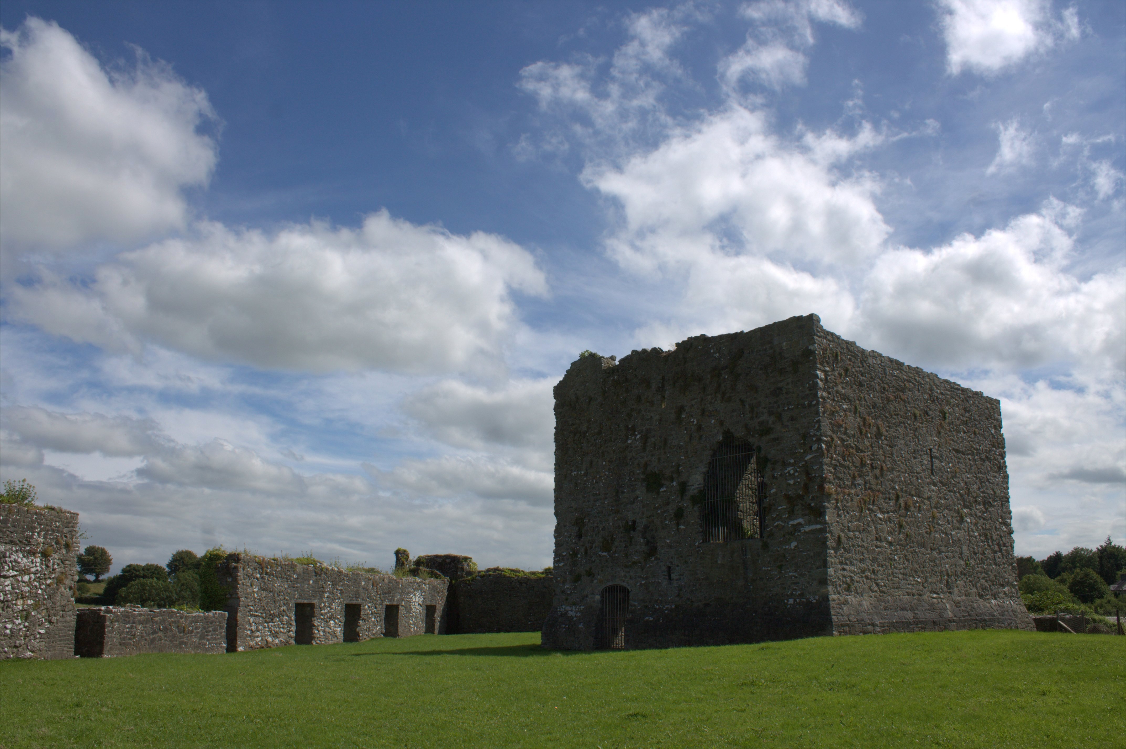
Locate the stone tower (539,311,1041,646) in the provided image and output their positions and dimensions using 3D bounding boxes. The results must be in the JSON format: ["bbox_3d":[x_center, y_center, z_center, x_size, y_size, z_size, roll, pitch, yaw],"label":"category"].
[{"bbox_3d":[8.650,5.589,34.587,14.500,10.114,12.150,14,-20,-41],"label":"stone tower"}]

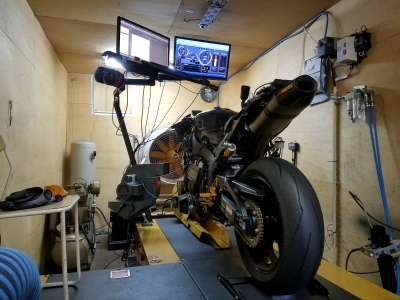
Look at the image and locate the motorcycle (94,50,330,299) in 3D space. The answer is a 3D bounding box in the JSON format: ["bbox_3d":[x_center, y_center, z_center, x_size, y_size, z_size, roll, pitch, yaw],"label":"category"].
[{"bbox_3d":[0.161,0.152,2.110,0.700,1.070,2.030,0,-1,-16],"label":"motorcycle"}]

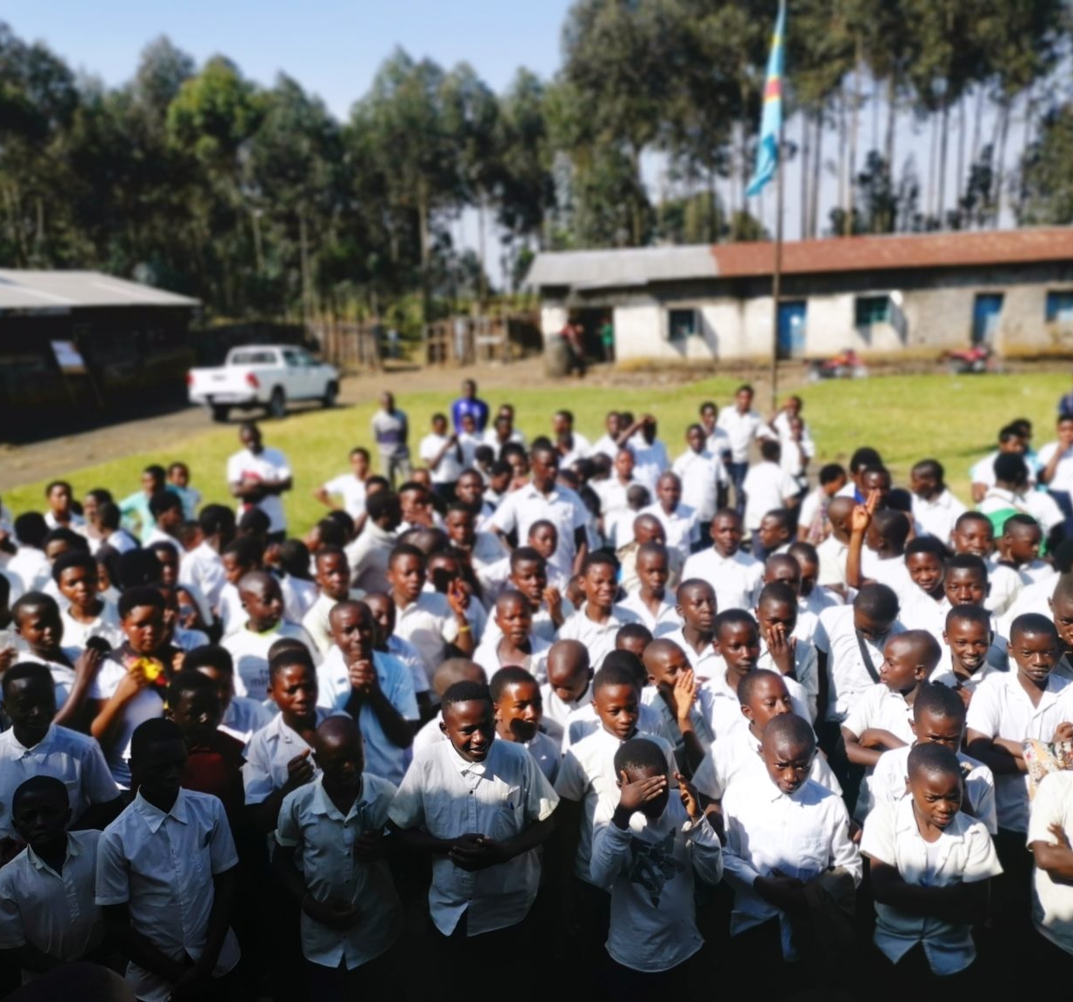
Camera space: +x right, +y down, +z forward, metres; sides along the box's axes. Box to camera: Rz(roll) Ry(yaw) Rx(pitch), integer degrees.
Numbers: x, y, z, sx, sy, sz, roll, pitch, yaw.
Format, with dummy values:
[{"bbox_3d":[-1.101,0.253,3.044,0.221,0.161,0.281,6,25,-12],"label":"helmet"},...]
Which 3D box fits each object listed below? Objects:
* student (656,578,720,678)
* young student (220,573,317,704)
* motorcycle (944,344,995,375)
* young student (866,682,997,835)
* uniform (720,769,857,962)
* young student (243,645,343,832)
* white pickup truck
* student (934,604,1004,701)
[{"bbox_3d":[0.626,1.008,4.034,0.390,1.460,0.260,-2,11,-4],"label":"student"},{"bbox_3d":[-1.025,0.994,4.136,0.410,1.480,0.260,-6,11,-23],"label":"young student"},{"bbox_3d":[14.167,-4.631,34.000,1.980,1.060,0.750,-1,11,0],"label":"motorcycle"},{"bbox_3d":[1.228,1.229,3.276,0.400,1.396,0.270,2,12,16],"label":"young student"},{"bbox_3d":[0.722,1.066,3.003,0.385,0.545,0.270,1,12,12],"label":"uniform"},{"bbox_3d":[-0.737,1.192,3.461,0.400,1.514,0.280,-7,12,-29],"label":"young student"},{"bbox_3d":[-6.931,-3.193,27.263,1.850,1.800,5.250,1,11,14],"label":"white pickup truck"},{"bbox_3d":[1.486,1.101,3.713,0.410,1.536,0.260,2,10,17],"label":"student"}]

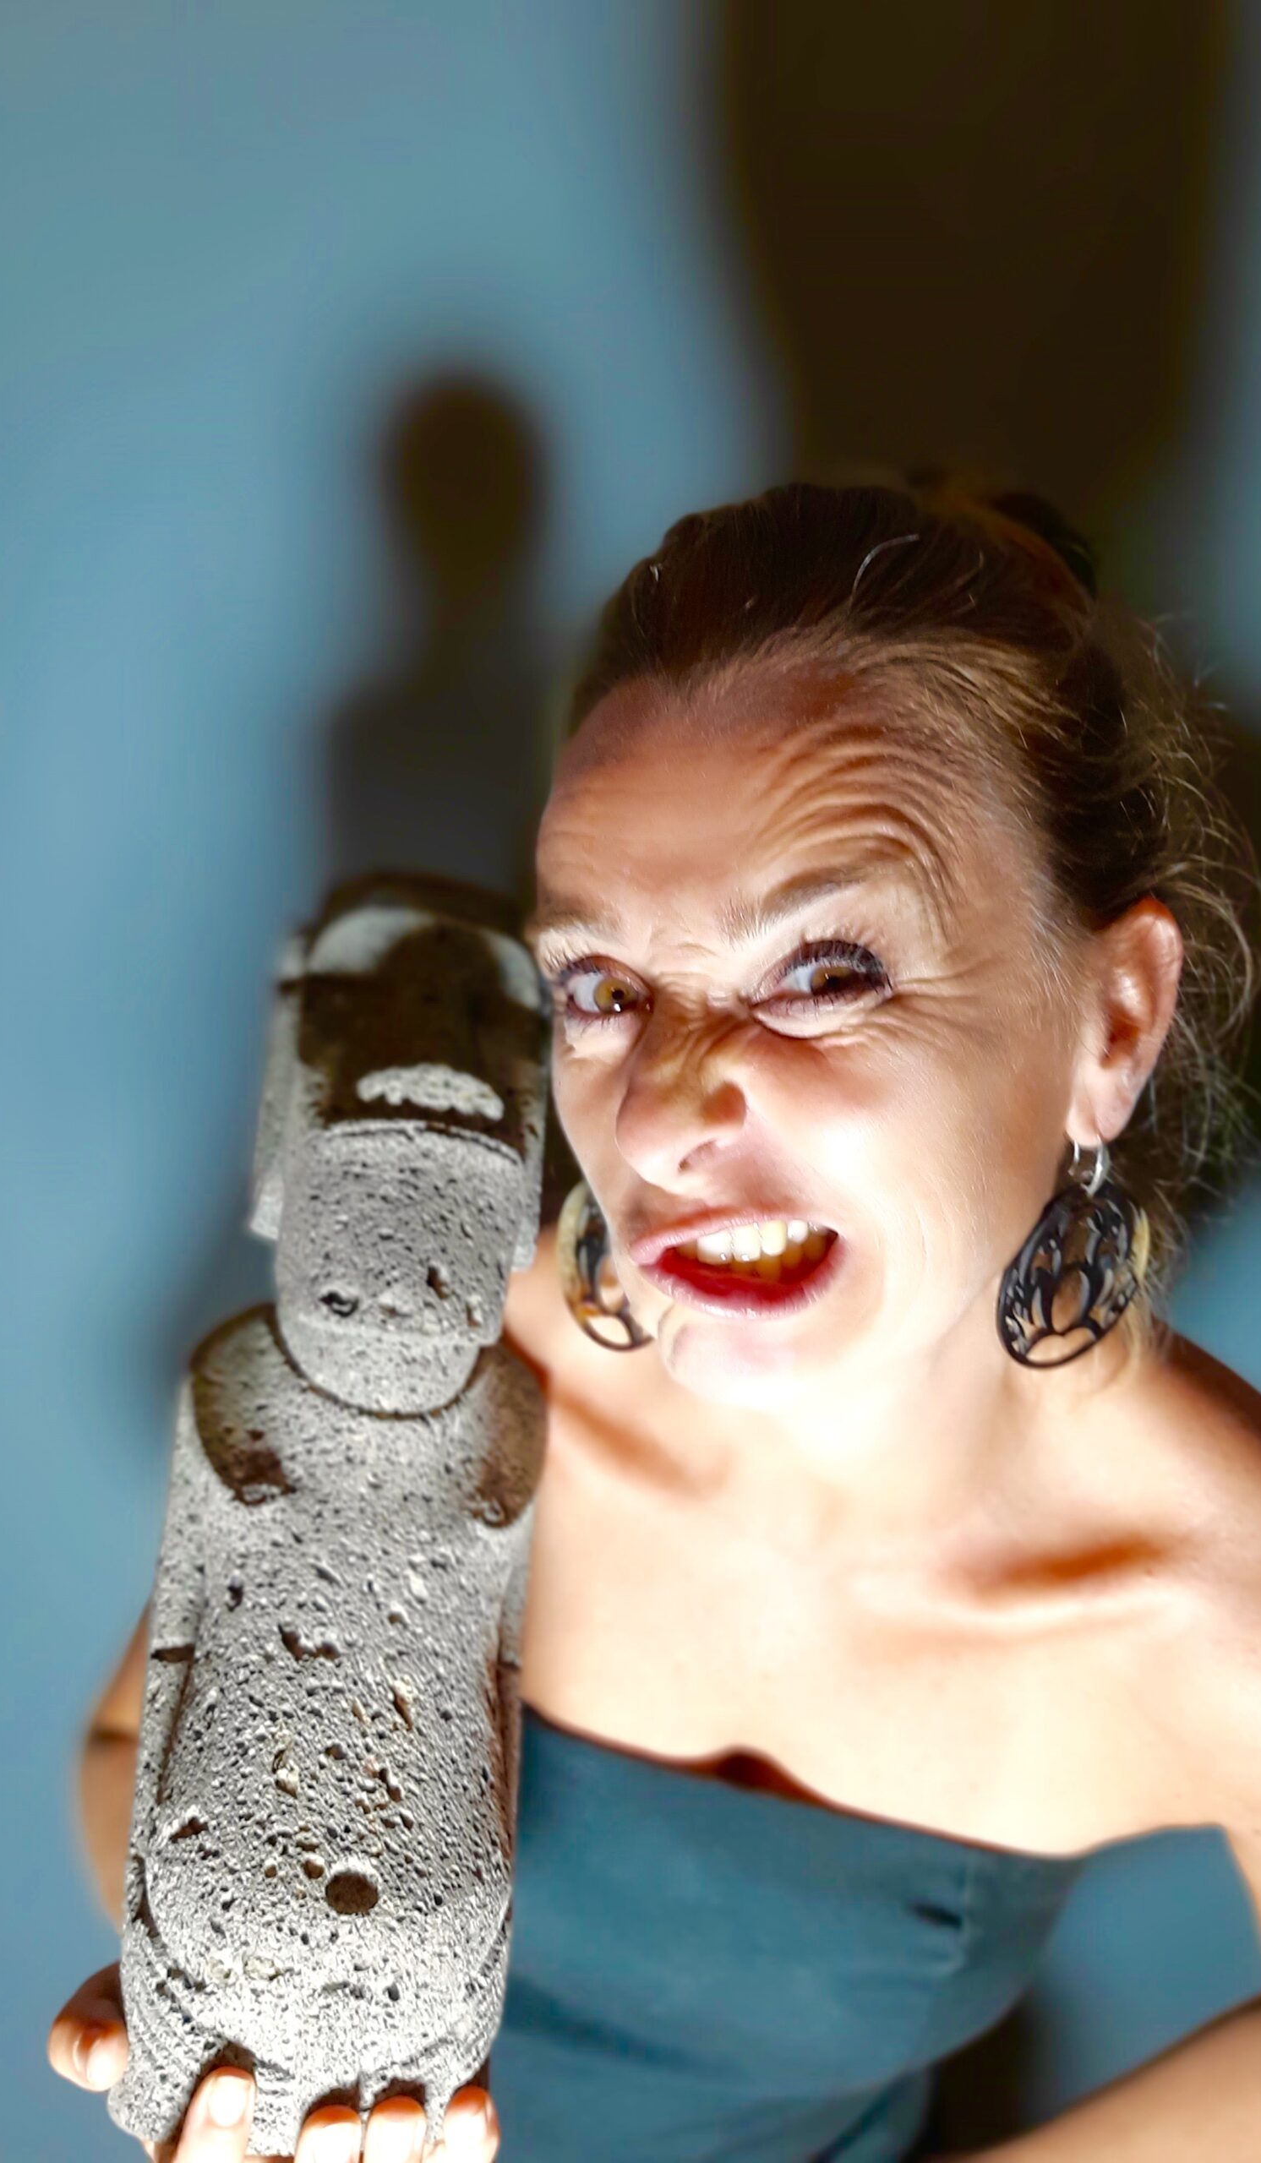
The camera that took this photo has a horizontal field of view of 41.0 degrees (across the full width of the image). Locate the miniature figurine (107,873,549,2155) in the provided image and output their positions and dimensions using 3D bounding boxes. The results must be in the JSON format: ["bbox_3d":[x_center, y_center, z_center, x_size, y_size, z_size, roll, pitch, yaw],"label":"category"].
[{"bbox_3d":[-0.086,0.114,0.530,0.108,0.360,0.090,7,-22,-14],"label":"miniature figurine"}]

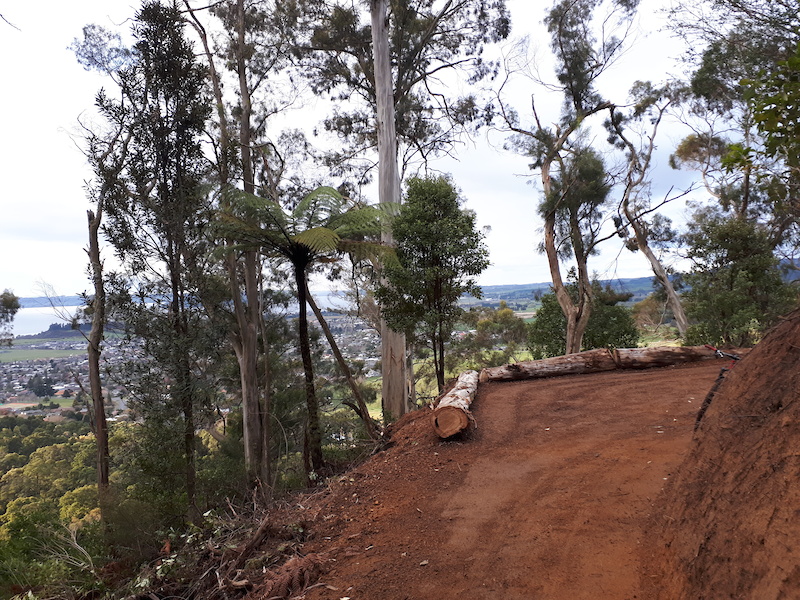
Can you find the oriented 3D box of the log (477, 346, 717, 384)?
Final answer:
[{"bbox_3d":[3.773,1.122,11.249,5.064,0.400,0.400,-2,1,-20],"label":"log"}]

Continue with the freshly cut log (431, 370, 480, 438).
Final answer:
[{"bbox_3d":[0.830,1.304,8.375,0.390,0.370,3.299,-2,1,10],"label":"freshly cut log"}]

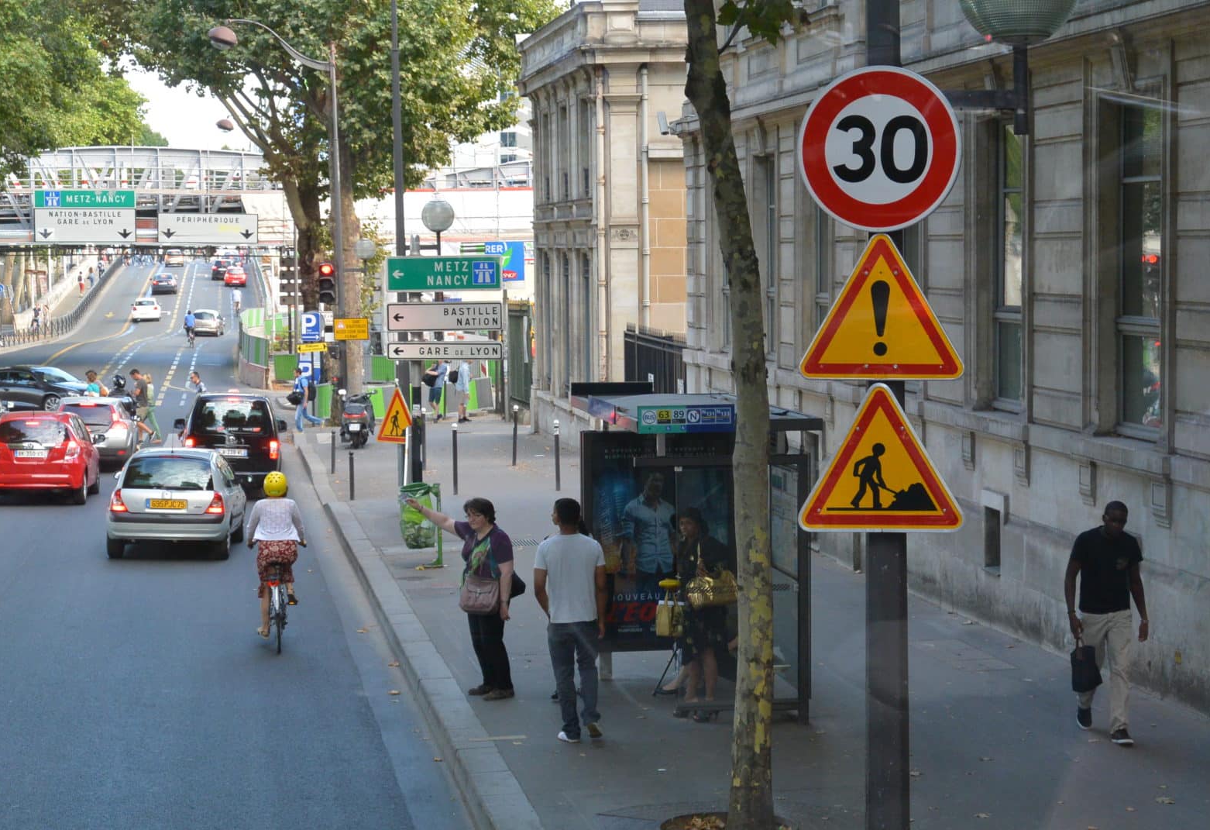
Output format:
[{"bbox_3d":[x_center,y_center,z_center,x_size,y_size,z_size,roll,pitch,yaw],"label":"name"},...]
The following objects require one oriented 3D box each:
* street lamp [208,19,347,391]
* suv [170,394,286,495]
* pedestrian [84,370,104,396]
[{"bbox_3d":[-7.537,-4.379,59.968,3.400,9.800,0.650,-1,4,-9],"label":"street lamp"},{"bbox_3d":[-6.948,0.446,47.259,1.800,1.820,4.450,-1,3,-9],"label":"suv"},{"bbox_3d":[-12.330,-0.236,61.556,0.420,1.680,0.480,0,4,12],"label":"pedestrian"}]

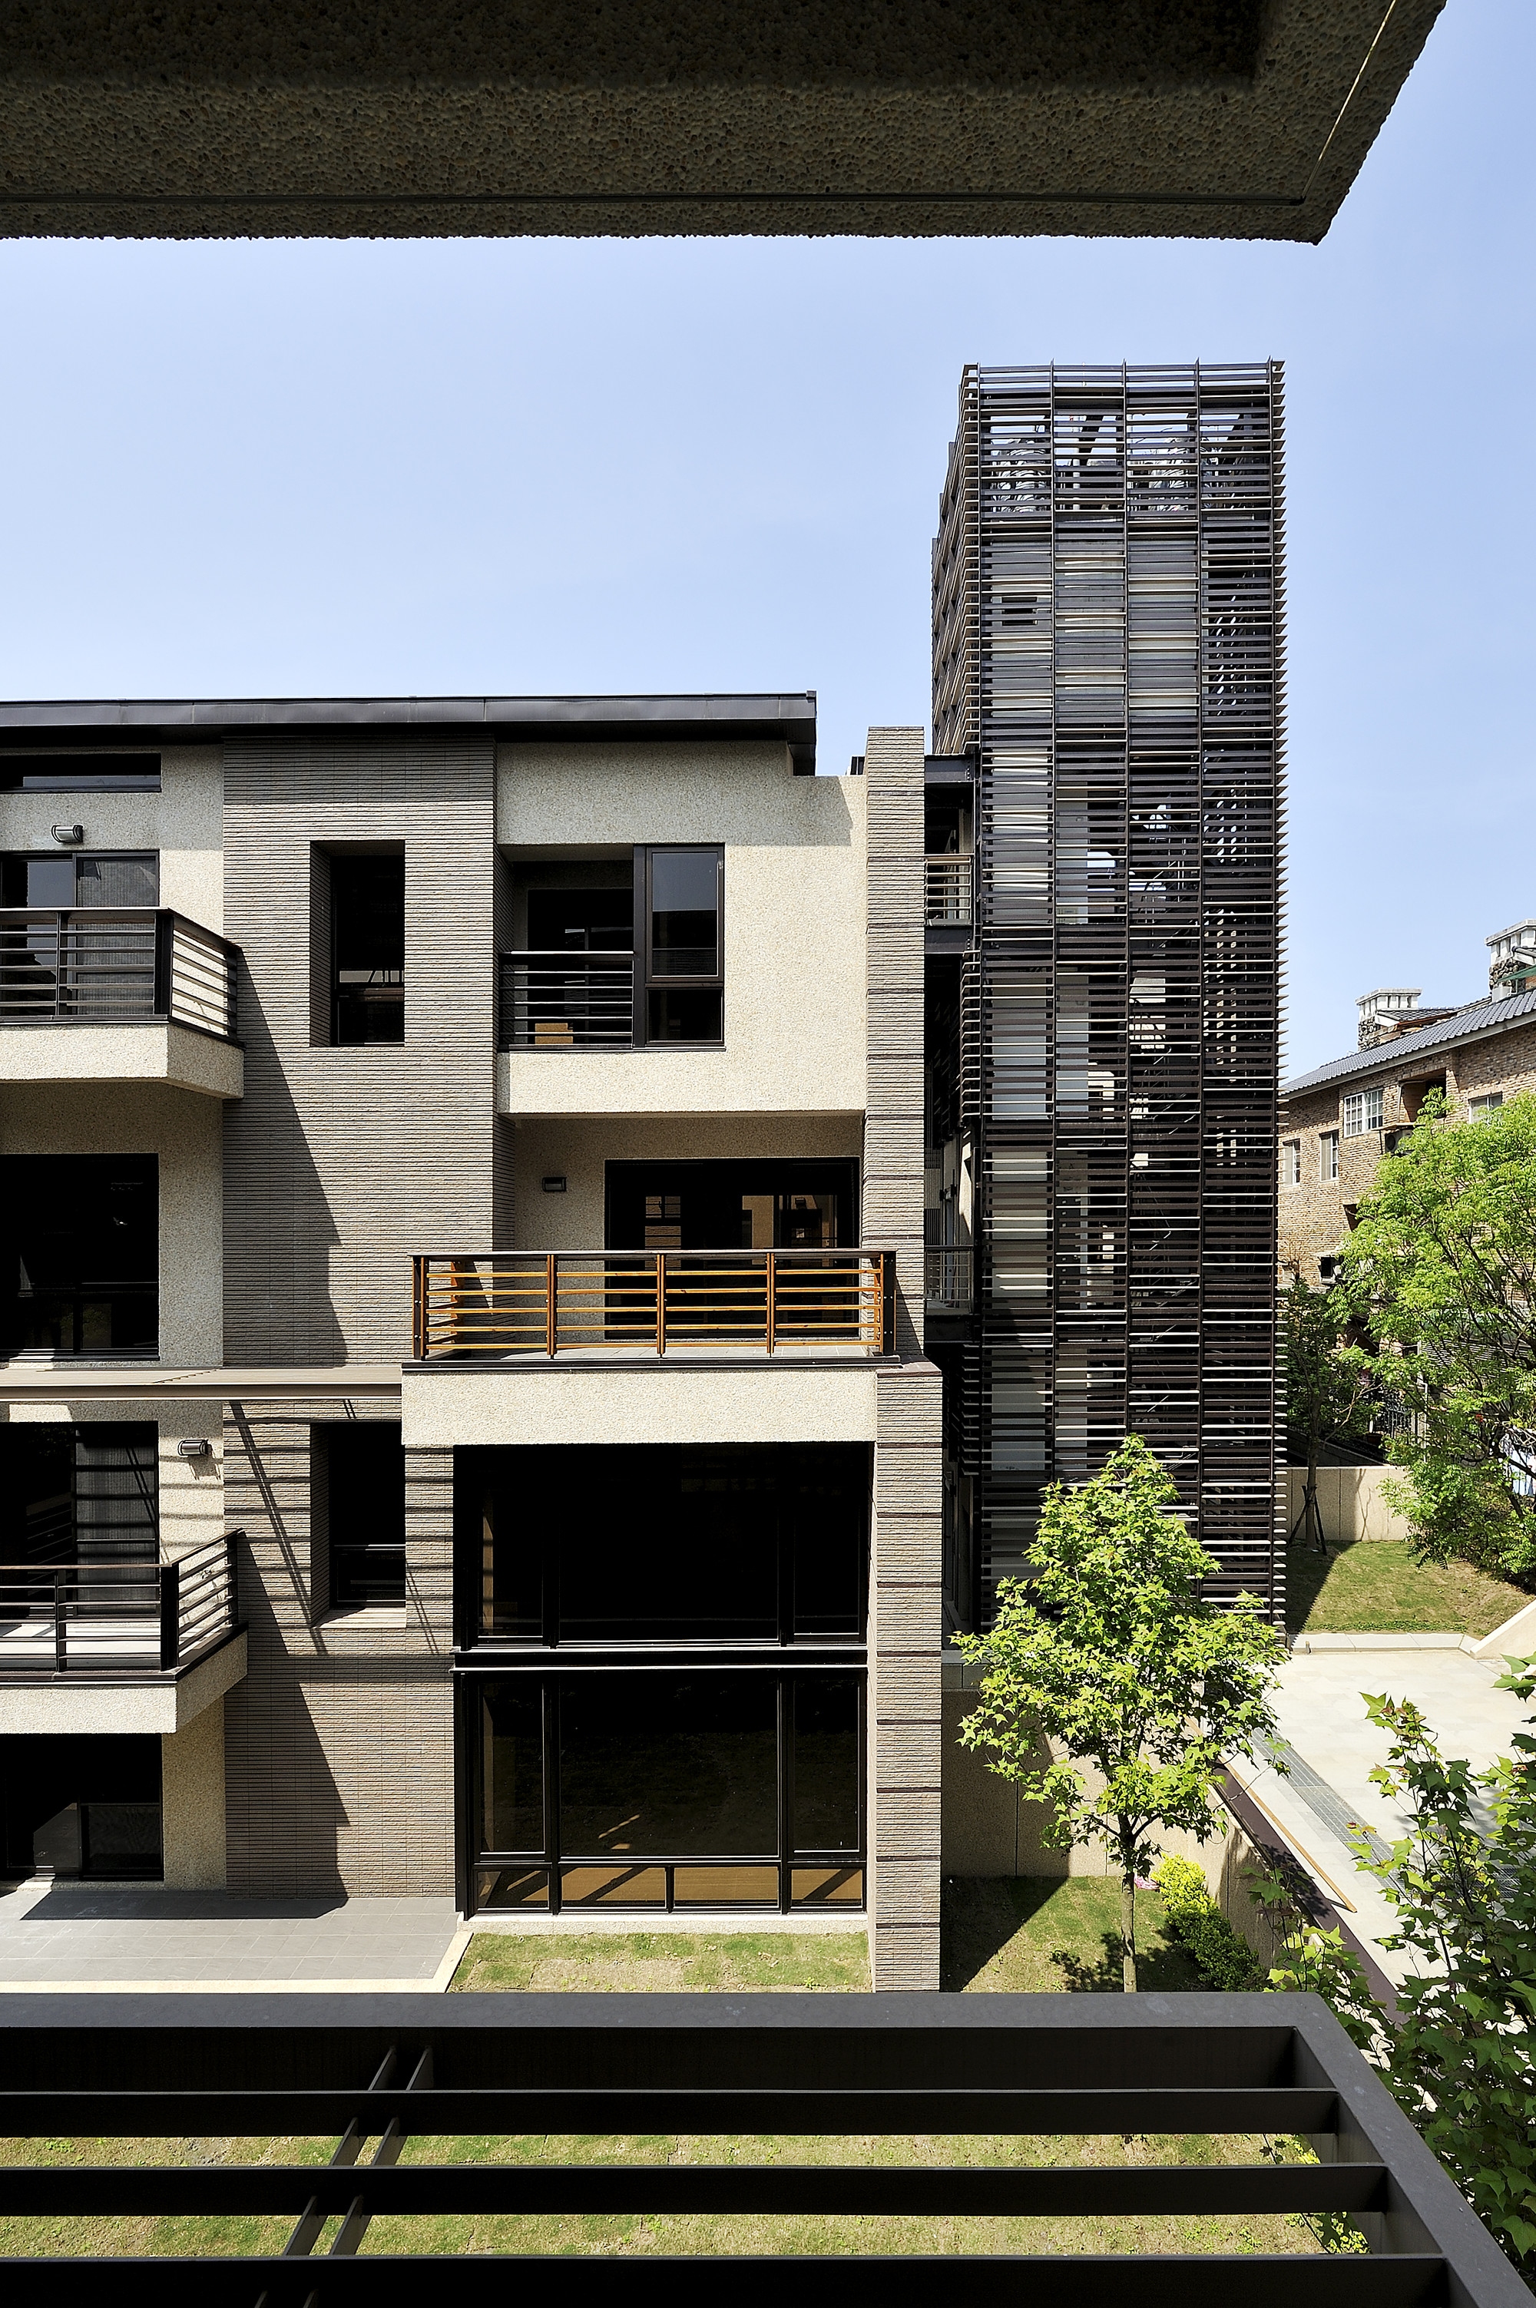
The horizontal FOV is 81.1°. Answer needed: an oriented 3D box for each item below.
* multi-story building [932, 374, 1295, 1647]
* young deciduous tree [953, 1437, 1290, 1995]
[{"bbox_3d":[5.580,-2.350,15.900,5.000,20.000,4.000,0,0,0],"label":"multi-story building"},{"bbox_3d":[2.980,5.300,7.600,2.750,5.800,2.700,0,0,0],"label":"young deciduous tree"}]

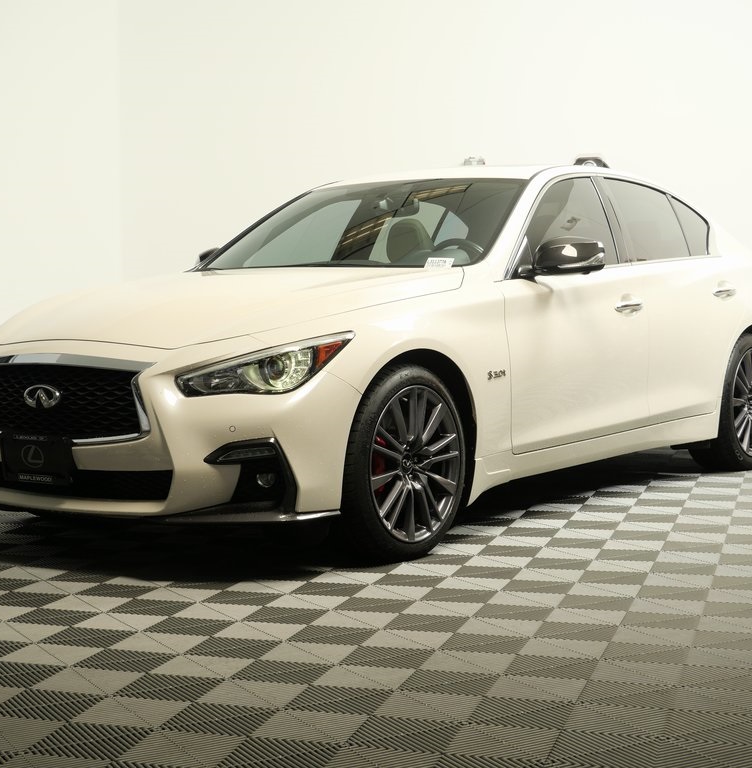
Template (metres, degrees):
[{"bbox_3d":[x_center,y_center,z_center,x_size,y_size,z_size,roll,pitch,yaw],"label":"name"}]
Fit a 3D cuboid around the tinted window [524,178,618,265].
[{"bbox_3d":[0.717,-0.644,5.873,0.090,0.440,0.920,-31,-15,34],"label":"tinted window"}]

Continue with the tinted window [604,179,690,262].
[{"bbox_3d":[1.204,-0.714,6.518,0.090,0.420,0.780,-31,-15,34],"label":"tinted window"}]

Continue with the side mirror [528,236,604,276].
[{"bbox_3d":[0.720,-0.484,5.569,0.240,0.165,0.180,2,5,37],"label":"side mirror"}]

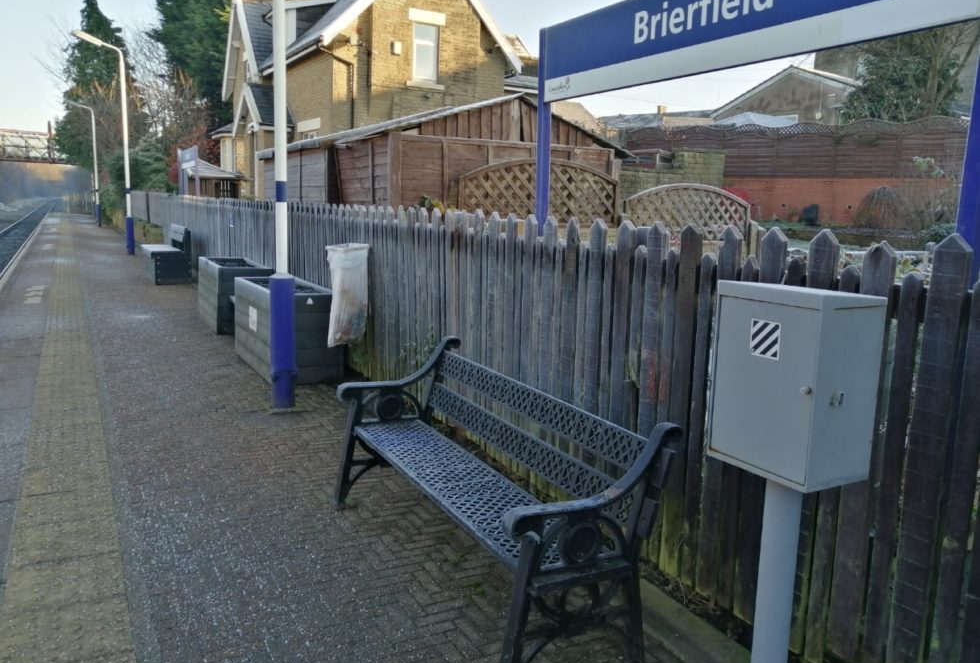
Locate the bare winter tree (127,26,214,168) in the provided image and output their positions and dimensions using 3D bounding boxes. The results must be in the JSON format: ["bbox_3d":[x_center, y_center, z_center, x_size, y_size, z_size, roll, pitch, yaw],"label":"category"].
[{"bbox_3d":[-16.145,-10.297,38.083,5.000,9.800,5.000,-4,11,-28],"label":"bare winter tree"}]

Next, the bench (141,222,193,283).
[{"bbox_3d":[-5.855,-1.423,13.803,0.645,0.950,1.860,-4,11,-28],"label":"bench"}]

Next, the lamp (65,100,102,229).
[{"bbox_3d":[-17.715,-7.283,33.311,1.200,5.370,0.220,-4,11,-28],"label":"lamp"}]

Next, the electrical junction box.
[{"bbox_3d":[0.852,0.135,2.156,0.254,0.512,0.353,-2,9,-28],"label":"electrical junction box"}]

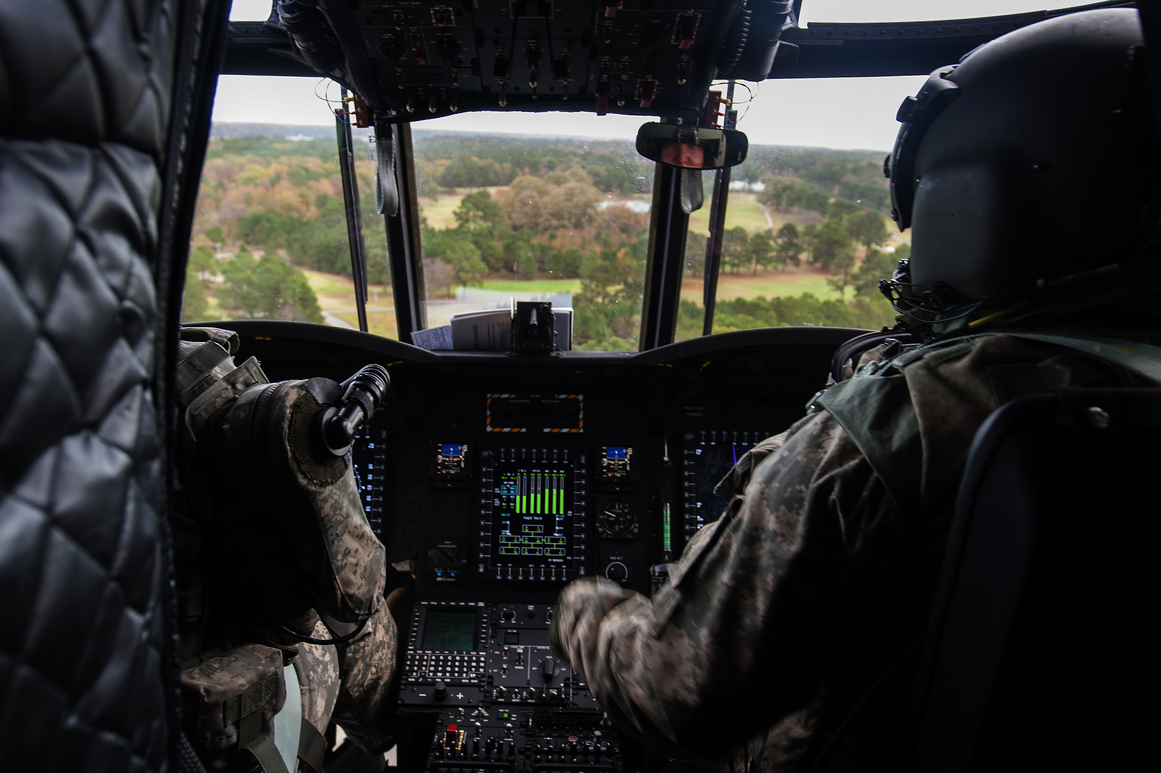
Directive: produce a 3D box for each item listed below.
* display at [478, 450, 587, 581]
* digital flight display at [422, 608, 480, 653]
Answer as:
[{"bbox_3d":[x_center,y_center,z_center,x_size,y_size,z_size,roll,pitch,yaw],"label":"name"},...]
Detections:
[{"bbox_3d":[-0.089,0.237,1.207,0.201,0.248,0.030,1,-5,1],"label":"display"},{"bbox_3d":[-0.236,0.443,1.172,0.094,0.020,0.069,1,63,1],"label":"digital flight display"}]

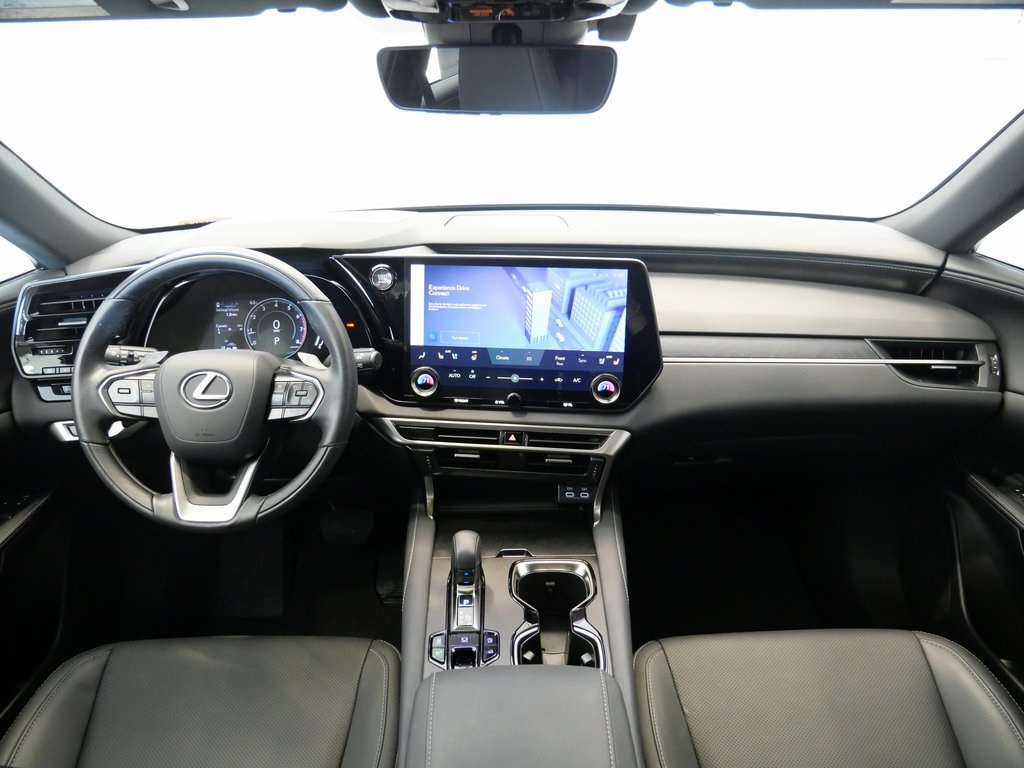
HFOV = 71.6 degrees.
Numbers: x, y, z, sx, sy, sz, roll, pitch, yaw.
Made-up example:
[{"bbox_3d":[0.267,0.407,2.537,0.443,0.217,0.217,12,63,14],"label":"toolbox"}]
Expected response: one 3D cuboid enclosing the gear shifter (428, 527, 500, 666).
[{"bbox_3d":[-0.061,0.269,0.883,0.089,0.080,0.169,-1,36,-1],"label":"gear shifter"}]

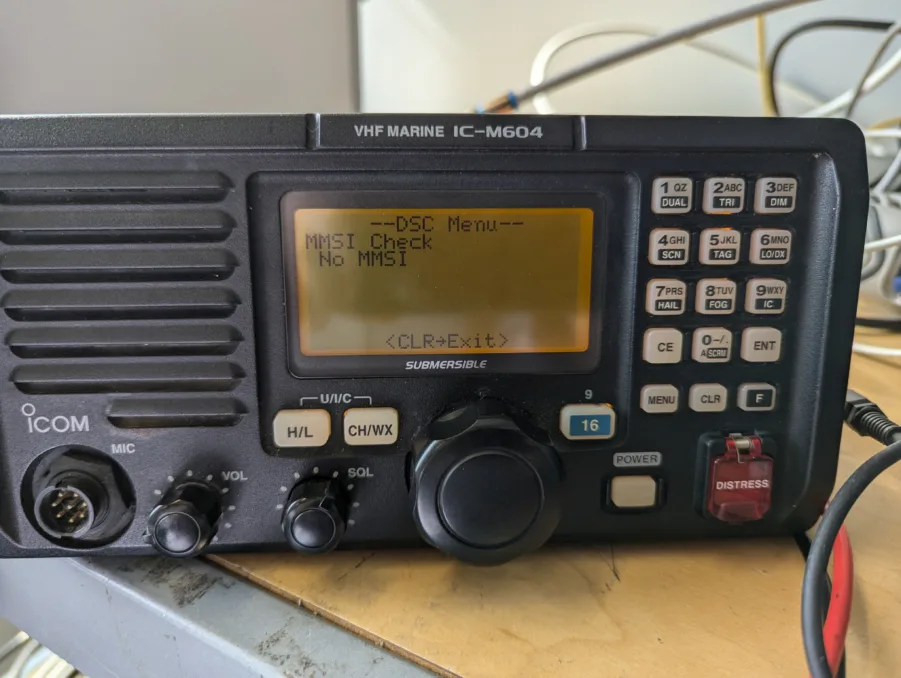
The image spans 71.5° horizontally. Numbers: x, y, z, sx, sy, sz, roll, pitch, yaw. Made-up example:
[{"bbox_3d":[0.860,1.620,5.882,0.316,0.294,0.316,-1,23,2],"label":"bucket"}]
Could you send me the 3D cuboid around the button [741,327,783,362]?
[{"bbox_3d":[0.078,0.002,0.156,0.011,0.009,0.004,-1,10,-3],"label":"button"}]

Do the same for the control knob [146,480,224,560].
[{"bbox_3d":[-0.065,0.044,0.153,0.014,0.014,0.012,-1,11,-2],"label":"control knob"}]

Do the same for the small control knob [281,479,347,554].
[{"bbox_3d":[-0.033,0.044,0.155,0.014,0.014,0.012,-1,11,-2],"label":"small control knob"}]

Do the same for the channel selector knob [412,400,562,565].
[{"bbox_3d":[0.009,0.035,0.153,0.036,0.036,0.015,-1,11,-2],"label":"channel selector knob"}]

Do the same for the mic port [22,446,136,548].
[{"bbox_3d":[-0.093,0.040,0.157,0.028,0.028,0.011,-1,10,-3],"label":"mic port"}]

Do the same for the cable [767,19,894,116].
[{"bbox_3d":[0.244,-0.172,0.400,0.088,0.068,0.040,-1,10,-3],"label":"cable"}]

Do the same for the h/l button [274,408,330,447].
[{"bbox_3d":[-0.037,0.023,0.158,0.014,0.010,0.004,-1,11,-2],"label":"h/l button"}]

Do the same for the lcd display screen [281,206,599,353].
[{"bbox_3d":[-0.001,-0.014,0.154,0.074,0.036,0.004,-1,10,-3],"label":"lcd display screen"}]

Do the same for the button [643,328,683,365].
[{"bbox_3d":[0.053,0.002,0.155,0.010,0.009,0.004,-1,10,-3],"label":"button"}]

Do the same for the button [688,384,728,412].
[{"bbox_3d":[0.066,0.015,0.161,0.010,0.007,0.003,-1,11,-2],"label":"button"}]

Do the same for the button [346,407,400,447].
[{"bbox_3d":[-0.020,0.022,0.158,0.014,0.010,0.004,-1,11,-2],"label":"button"}]

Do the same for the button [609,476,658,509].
[{"bbox_3d":[0.048,0.040,0.163,0.012,0.009,0.004,-1,10,-3],"label":"button"}]

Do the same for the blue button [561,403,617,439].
[{"bbox_3d":[0.035,0.021,0.158,0.014,0.010,0.004,-1,10,-3],"label":"blue button"}]

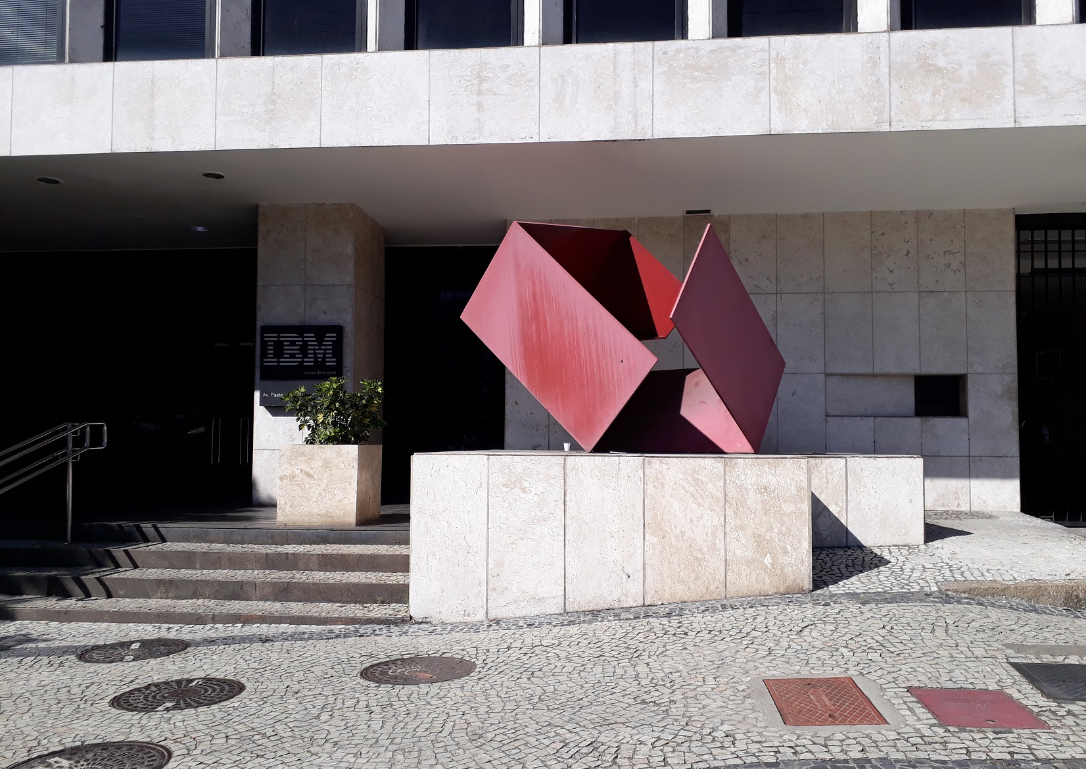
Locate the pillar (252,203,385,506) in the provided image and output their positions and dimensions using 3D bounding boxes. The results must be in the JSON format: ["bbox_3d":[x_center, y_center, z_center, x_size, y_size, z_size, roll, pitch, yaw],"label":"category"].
[{"bbox_3d":[-2.707,-0.326,10.407,1.147,3.506,1.229,0,-3,5],"label":"pillar"}]

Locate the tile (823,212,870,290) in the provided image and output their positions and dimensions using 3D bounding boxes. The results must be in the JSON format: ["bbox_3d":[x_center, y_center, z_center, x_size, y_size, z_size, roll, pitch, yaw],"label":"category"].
[{"bbox_3d":[3.653,-1.579,10.161,0.556,0.976,0.041,0,-3,5],"label":"tile"}]

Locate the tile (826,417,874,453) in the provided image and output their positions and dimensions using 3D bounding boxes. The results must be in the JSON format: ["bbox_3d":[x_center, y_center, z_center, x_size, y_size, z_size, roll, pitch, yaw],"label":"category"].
[{"bbox_3d":[3.575,0.606,9.868,0.549,0.438,0.030,0,-3,5],"label":"tile"}]

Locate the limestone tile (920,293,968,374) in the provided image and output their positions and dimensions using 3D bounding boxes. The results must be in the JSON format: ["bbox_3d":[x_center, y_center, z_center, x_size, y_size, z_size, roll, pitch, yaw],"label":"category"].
[{"bbox_3d":[4.637,-0.601,9.825,0.523,0.953,0.030,0,-3,5],"label":"limestone tile"}]

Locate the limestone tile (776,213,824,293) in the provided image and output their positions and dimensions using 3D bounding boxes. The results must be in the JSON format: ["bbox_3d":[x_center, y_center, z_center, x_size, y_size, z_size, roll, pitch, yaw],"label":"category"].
[{"bbox_3d":[3.466,-1.769,11.426,0.618,1.093,0.040,0,-3,6],"label":"limestone tile"}]

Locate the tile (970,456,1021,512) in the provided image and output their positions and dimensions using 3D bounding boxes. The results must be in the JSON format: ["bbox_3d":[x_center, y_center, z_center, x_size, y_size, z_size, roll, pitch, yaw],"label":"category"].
[{"bbox_3d":[5.864,1.291,11.009,0.616,0.705,0.040,0,-3,6],"label":"tile"}]

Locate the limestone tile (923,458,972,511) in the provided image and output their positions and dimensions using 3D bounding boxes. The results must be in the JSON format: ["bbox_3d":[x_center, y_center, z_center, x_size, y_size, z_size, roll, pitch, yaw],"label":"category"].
[{"bbox_3d":[5.262,1.292,11.069,0.595,0.706,0.040,0,-3,6],"label":"limestone tile"}]

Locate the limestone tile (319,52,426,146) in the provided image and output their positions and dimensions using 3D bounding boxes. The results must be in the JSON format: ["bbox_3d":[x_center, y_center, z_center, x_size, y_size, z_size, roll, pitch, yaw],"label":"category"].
[{"bbox_3d":[-1.546,-2.628,7.826,1.020,0.871,0.041,0,-3,5],"label":"limestone tile"}]

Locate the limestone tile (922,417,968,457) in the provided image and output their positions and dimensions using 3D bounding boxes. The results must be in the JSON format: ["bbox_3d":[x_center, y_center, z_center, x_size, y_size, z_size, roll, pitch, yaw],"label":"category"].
[{"bbox_3d":[4.636,0.604,9.768,0.518,0.438,0.030,0,-3,5],"label":"limestone tile"}]

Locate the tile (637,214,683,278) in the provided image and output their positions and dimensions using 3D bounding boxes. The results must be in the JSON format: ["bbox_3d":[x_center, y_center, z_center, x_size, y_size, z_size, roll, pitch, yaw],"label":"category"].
[{"bbox_3d":[1.426,-1.566,10.246,0.559,0.959,0.030,0,-2,6],"label":"tile"}]

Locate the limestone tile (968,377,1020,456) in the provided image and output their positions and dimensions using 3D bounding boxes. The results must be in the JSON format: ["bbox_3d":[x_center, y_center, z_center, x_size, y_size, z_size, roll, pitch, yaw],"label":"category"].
[{"bbox_3d":[5.167,0.348,9.729,0.547,0.949,0.030,0,-3,5],"label":"limestone tile"}]

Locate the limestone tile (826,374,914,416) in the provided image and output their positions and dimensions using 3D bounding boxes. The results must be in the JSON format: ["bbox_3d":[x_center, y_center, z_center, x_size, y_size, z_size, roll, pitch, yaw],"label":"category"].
[{"bbox_3d":[3.876,0.132,10.128,1.080,0.512,0.030,0,-2,6],"label":"limestone tile"}]

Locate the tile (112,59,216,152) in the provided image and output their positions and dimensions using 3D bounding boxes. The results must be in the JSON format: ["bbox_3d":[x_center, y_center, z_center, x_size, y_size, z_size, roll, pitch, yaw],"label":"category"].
[{"bbox_3d":[-4.072,-2.993,9.126,1.169,0.990,0.040,0,-3,6],"label":"tile"}]

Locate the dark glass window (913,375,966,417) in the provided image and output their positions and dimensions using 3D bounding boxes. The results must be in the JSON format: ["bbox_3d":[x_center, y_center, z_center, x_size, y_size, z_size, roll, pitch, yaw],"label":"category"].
[{"bbox_3d":[4.731,0.145,10.176,0.535,0.515,0.061,0,-3,5],"label":"dark glass window"}]

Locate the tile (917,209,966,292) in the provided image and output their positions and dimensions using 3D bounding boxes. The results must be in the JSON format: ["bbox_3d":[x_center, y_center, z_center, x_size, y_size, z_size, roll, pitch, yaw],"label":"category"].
[{"bbox_3d":[4.636,-1.558,9.870,0.525,0.963,0.030,0,-3,5],"label":"tile"}]

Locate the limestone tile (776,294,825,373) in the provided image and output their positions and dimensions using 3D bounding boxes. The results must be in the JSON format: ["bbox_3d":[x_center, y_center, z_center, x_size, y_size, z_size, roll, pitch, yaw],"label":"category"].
[{"bbox_3d":[3.035,-0.601,9.977,0.541,0.948,0.030,0,-3,5],"label":"limestone tile"}]

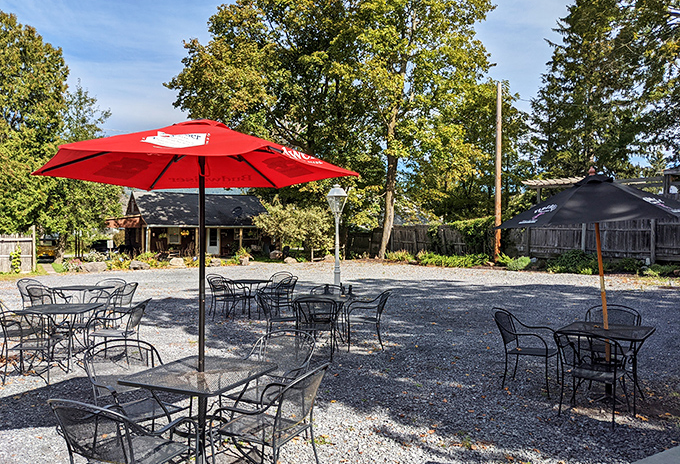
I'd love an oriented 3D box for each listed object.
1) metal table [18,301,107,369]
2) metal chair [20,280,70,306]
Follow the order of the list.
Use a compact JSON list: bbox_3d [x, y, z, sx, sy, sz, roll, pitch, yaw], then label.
[{"bbox_3d":[-3.570,1.340,6.800,0.800,0.720,0.800,0,0,0],"label":"metal table"},{"bbox_3d":[-5.267,1.256,9.335,0.635,0.835,0.590,0,0,20],"label":"metal chair"}]

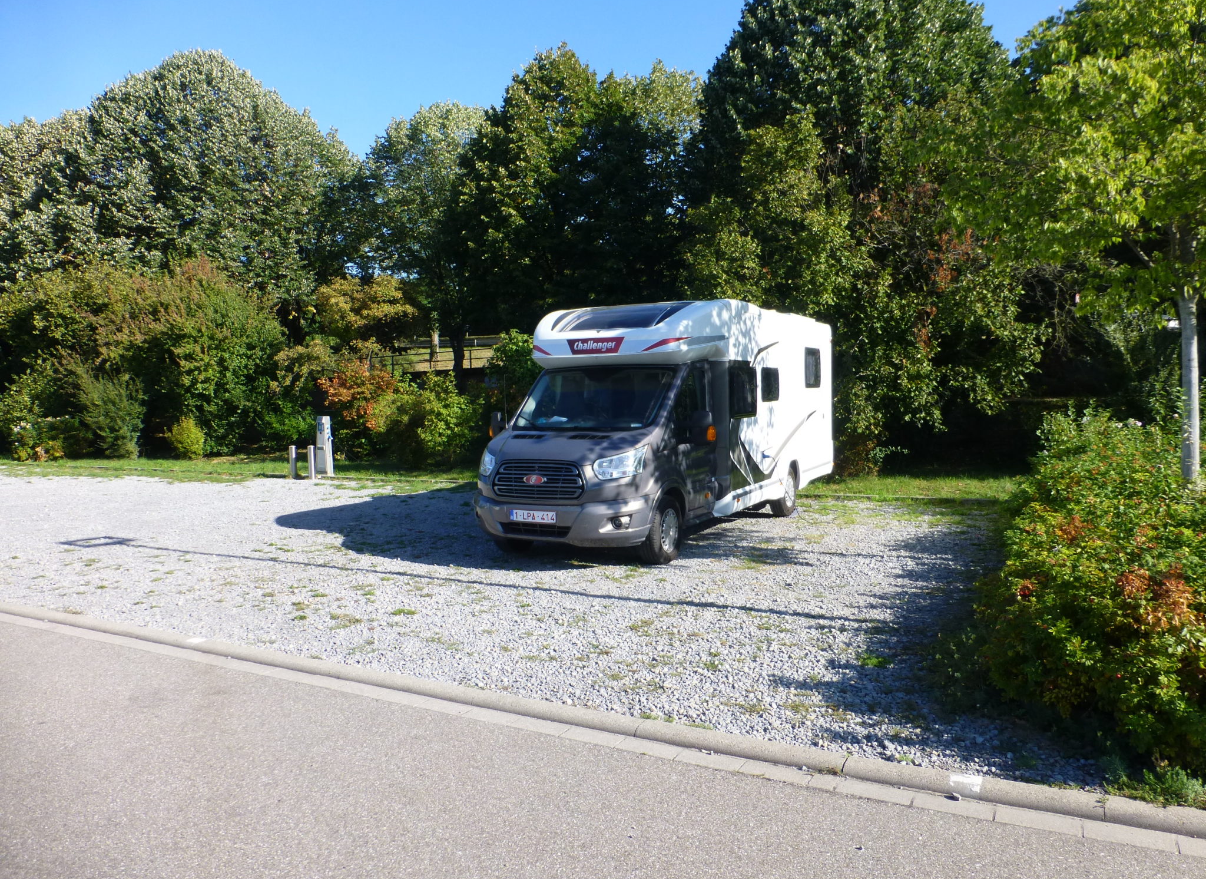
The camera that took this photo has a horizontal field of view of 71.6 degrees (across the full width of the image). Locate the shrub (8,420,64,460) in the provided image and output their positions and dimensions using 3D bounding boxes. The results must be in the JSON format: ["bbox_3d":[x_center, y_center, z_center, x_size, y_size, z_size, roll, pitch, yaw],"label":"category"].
[{"bbox_3d":[-19.639,0.015,28.964,1.500,1.400,1.300,-3,4,-34],"label":"shrub"}]

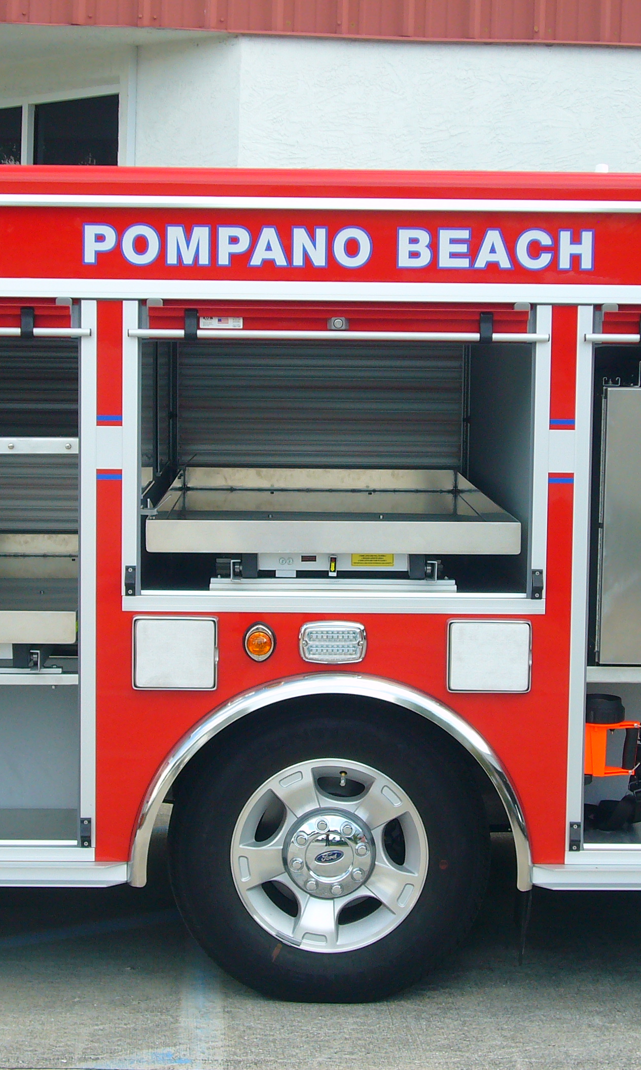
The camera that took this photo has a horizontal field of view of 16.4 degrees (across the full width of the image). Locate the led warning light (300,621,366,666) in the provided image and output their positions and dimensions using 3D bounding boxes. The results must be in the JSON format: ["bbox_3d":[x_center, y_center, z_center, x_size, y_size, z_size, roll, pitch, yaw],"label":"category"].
[{"bbox_3d":[0.031,0.268,5.564,0.168,0.109,0.040,1,5,-1],"label":"led warning light"}]

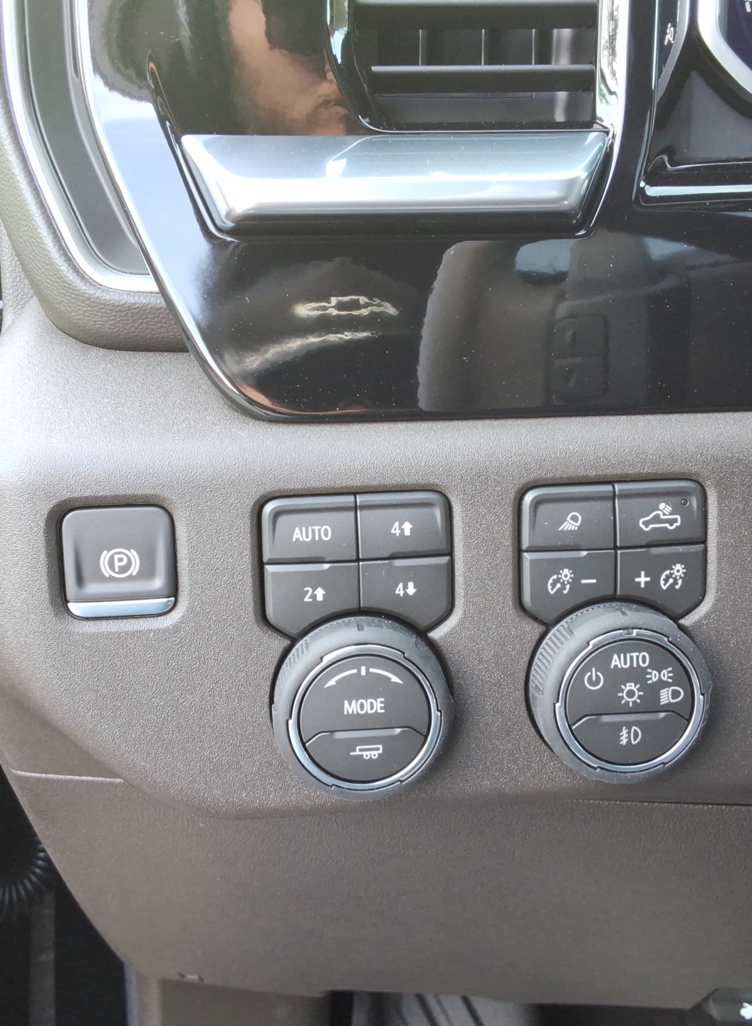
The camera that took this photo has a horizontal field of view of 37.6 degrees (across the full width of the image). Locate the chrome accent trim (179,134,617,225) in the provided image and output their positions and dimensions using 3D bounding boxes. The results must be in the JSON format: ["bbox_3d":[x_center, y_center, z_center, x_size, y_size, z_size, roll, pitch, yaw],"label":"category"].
[{"bbox_3d":[0.005,-0.089,0.294,0.112,0.022,0.018,-2,2,-4],"label":"chrome accent trim"}]

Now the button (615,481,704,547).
[{"bbox_3d":[0.076,0.000,0.297,0.023,0.017,0.007,-2,2,-4],"label":"button"}]

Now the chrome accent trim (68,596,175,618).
[{"bbox_3d":[-0.066,0.025,0.287,0.028,0.004,0.005,-2,2,-4],"label":"chrome accent trim"}]

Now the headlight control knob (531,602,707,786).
[{"bbox_3d":[0.064,0.047,0.287,0.044,0.044,0.019,-2,2,-4],"label":"headlight control knob"}]

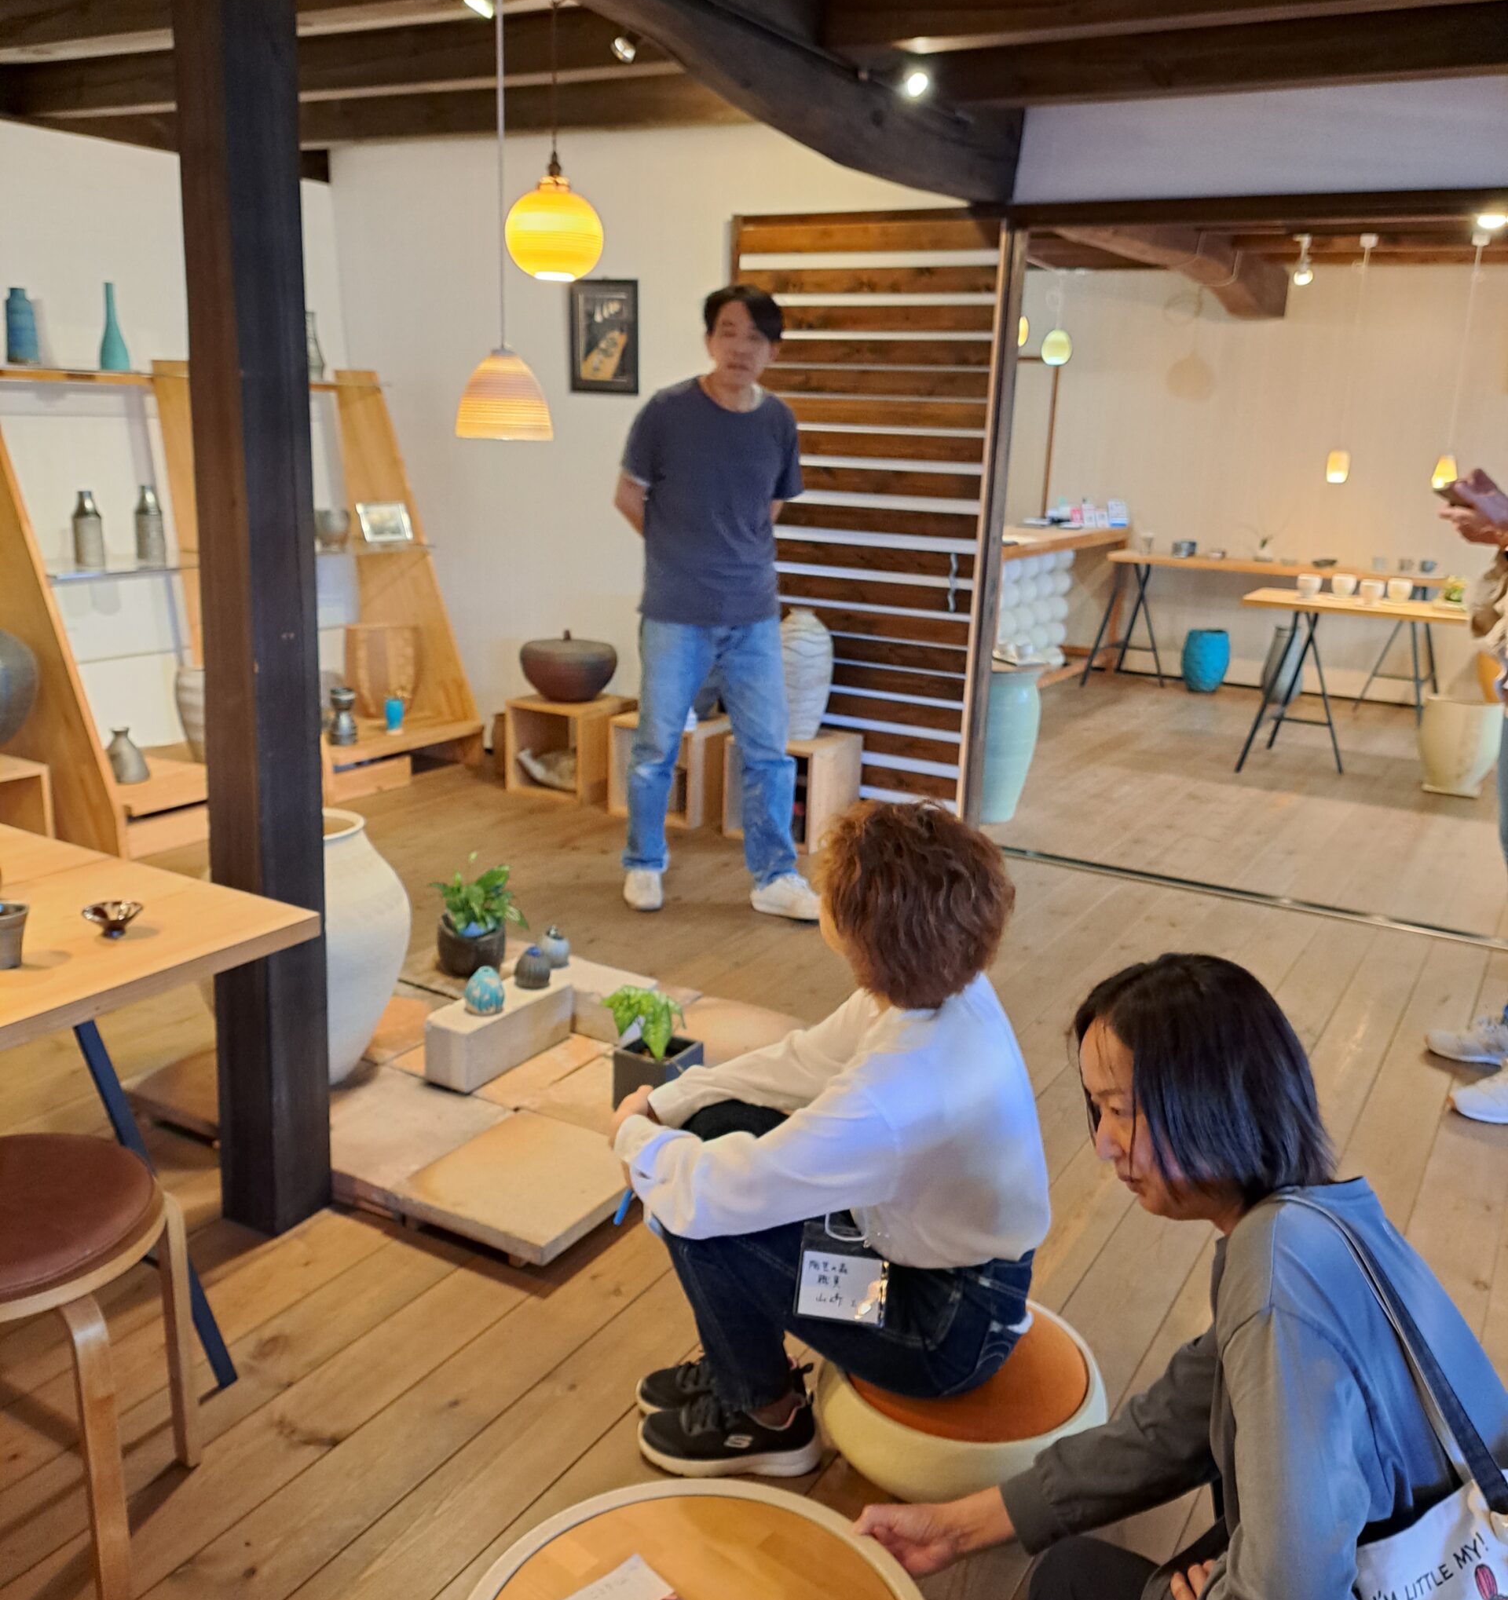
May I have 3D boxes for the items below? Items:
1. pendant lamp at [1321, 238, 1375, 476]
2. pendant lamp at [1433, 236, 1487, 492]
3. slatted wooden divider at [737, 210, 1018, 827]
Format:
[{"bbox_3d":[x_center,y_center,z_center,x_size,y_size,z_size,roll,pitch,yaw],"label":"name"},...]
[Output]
[{"bbox_3d":[2.772,-2.024,6.444,0.104,1.095,0.104,10,17,27],"label":"pendant lamp"},{"bbox_3d":[3.291,-2.022,6.460,0.120,1.107,0.120,10,17,28],"label":"pendant lamp"},{"bbox_3d":[0.313,-0.905,4.692,0.960,2.010,0.050,10,17,27],"label":"slatted wooden divider"}]

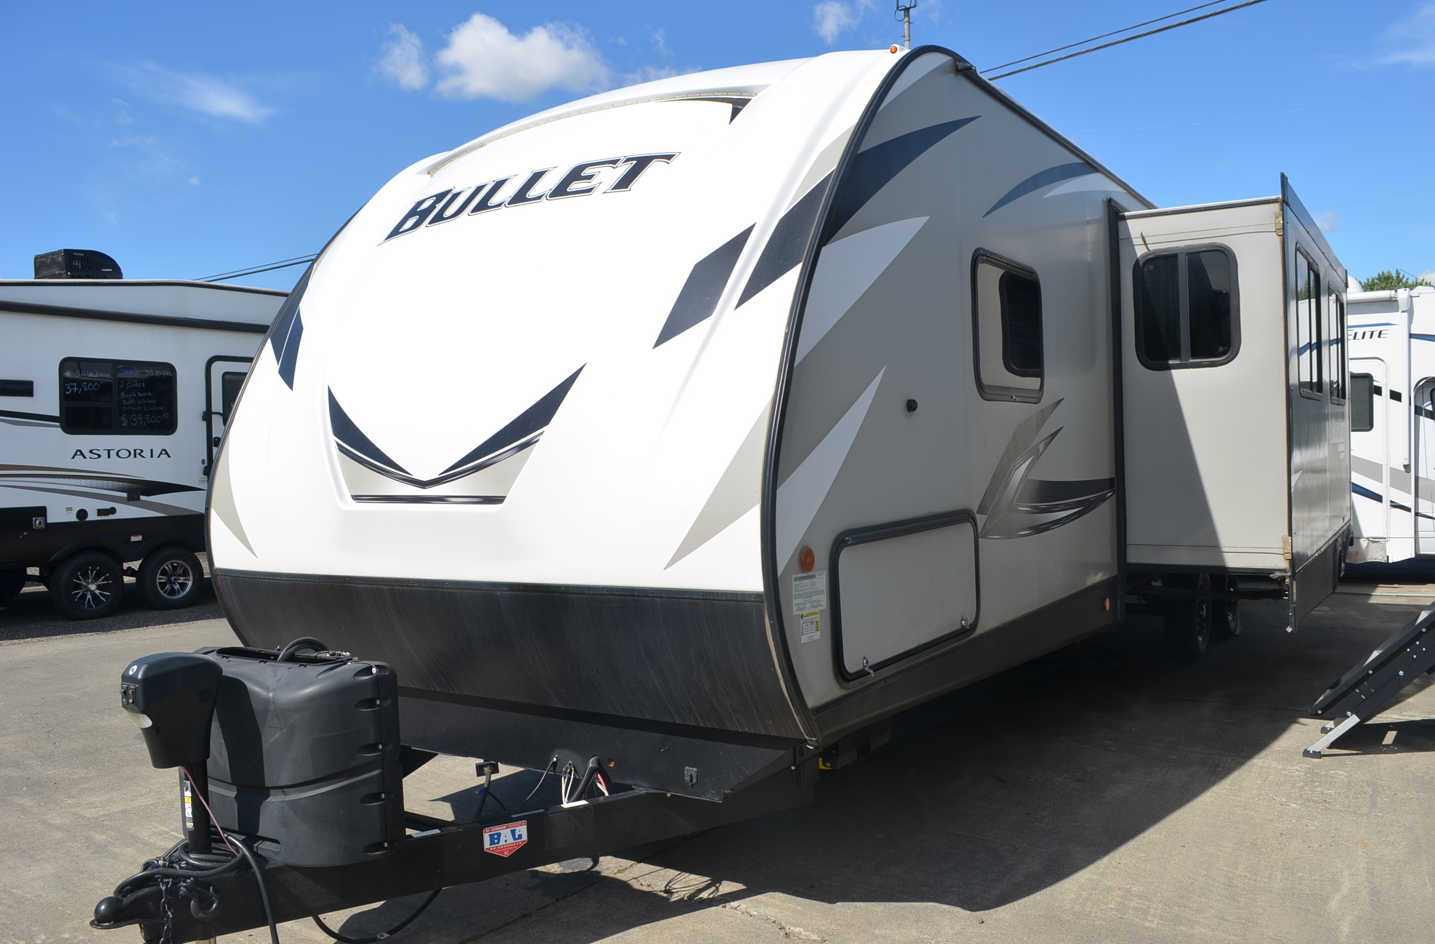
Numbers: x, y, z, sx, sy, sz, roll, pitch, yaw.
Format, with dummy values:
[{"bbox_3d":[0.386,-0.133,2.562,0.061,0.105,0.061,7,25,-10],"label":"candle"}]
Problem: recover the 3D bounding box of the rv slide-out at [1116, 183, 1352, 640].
[{"bbox_3d":[3.435,-0.362,6.857,0.780,2.140,3.780,-2,1,34],"label":"rv slide-out"}]

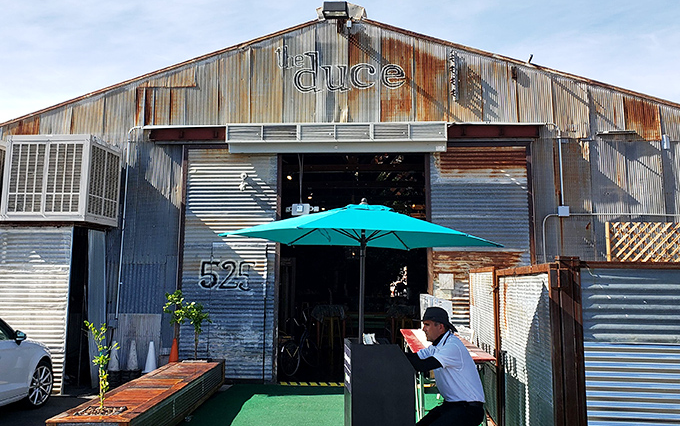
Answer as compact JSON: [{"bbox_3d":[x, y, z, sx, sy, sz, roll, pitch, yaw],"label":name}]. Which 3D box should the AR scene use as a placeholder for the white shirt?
[{"bbox_3d":[0.822,1.142,3.800,0.460,0.520,0.470,-12,-8,1],"label":"white shirt"}]

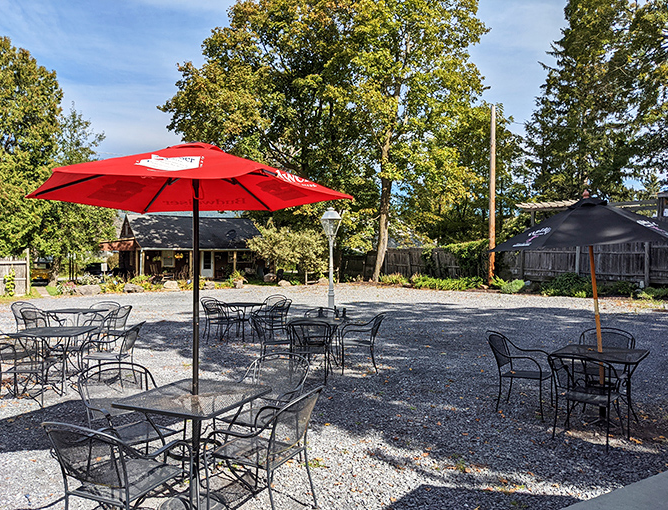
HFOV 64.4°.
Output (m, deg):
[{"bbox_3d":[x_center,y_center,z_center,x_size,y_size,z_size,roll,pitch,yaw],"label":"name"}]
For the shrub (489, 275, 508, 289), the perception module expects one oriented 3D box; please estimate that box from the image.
[{"bbox_3d":[7.290,1.220,23.500,0.900,0.660,0.800,0,0,17],"label":"shrub"}]

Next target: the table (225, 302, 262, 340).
[{"bbox_3d":[-1.797,1.302,10.305,0.770,0.720,0.770,0,0,17],"label":"table"}]

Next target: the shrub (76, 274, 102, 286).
[{"bbox_3d":[-10.740,1.160,23.300,1.150,0.700,1.000,0,0,-25],"label":"shrub"}]

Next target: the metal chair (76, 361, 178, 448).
[{"bbox_3d":[-1.542,1.270,3.980,0.590,0.835,0.635,0,0,-45],"label":"metal chair"}]

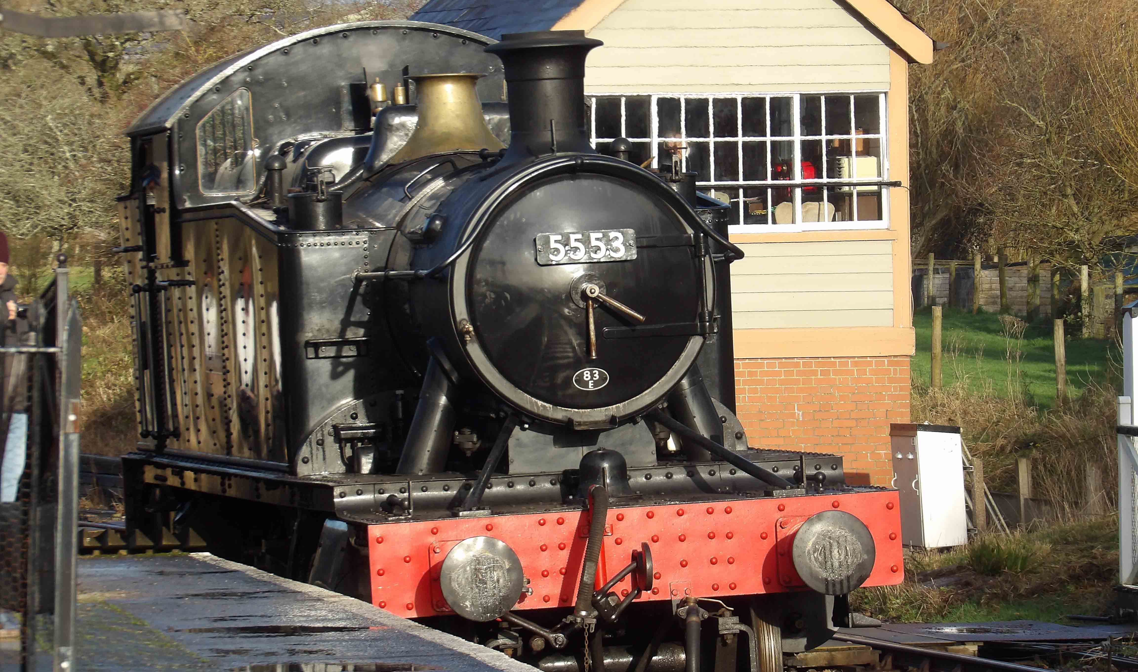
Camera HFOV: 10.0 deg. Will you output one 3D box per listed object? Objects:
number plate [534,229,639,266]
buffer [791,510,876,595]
[{"bbox_3d":[0.091,-0.448,32.769,0.500,0.154,0.025,-4,1,-11],"label":"number plate"},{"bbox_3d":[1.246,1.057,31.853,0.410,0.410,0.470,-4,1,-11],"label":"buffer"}]

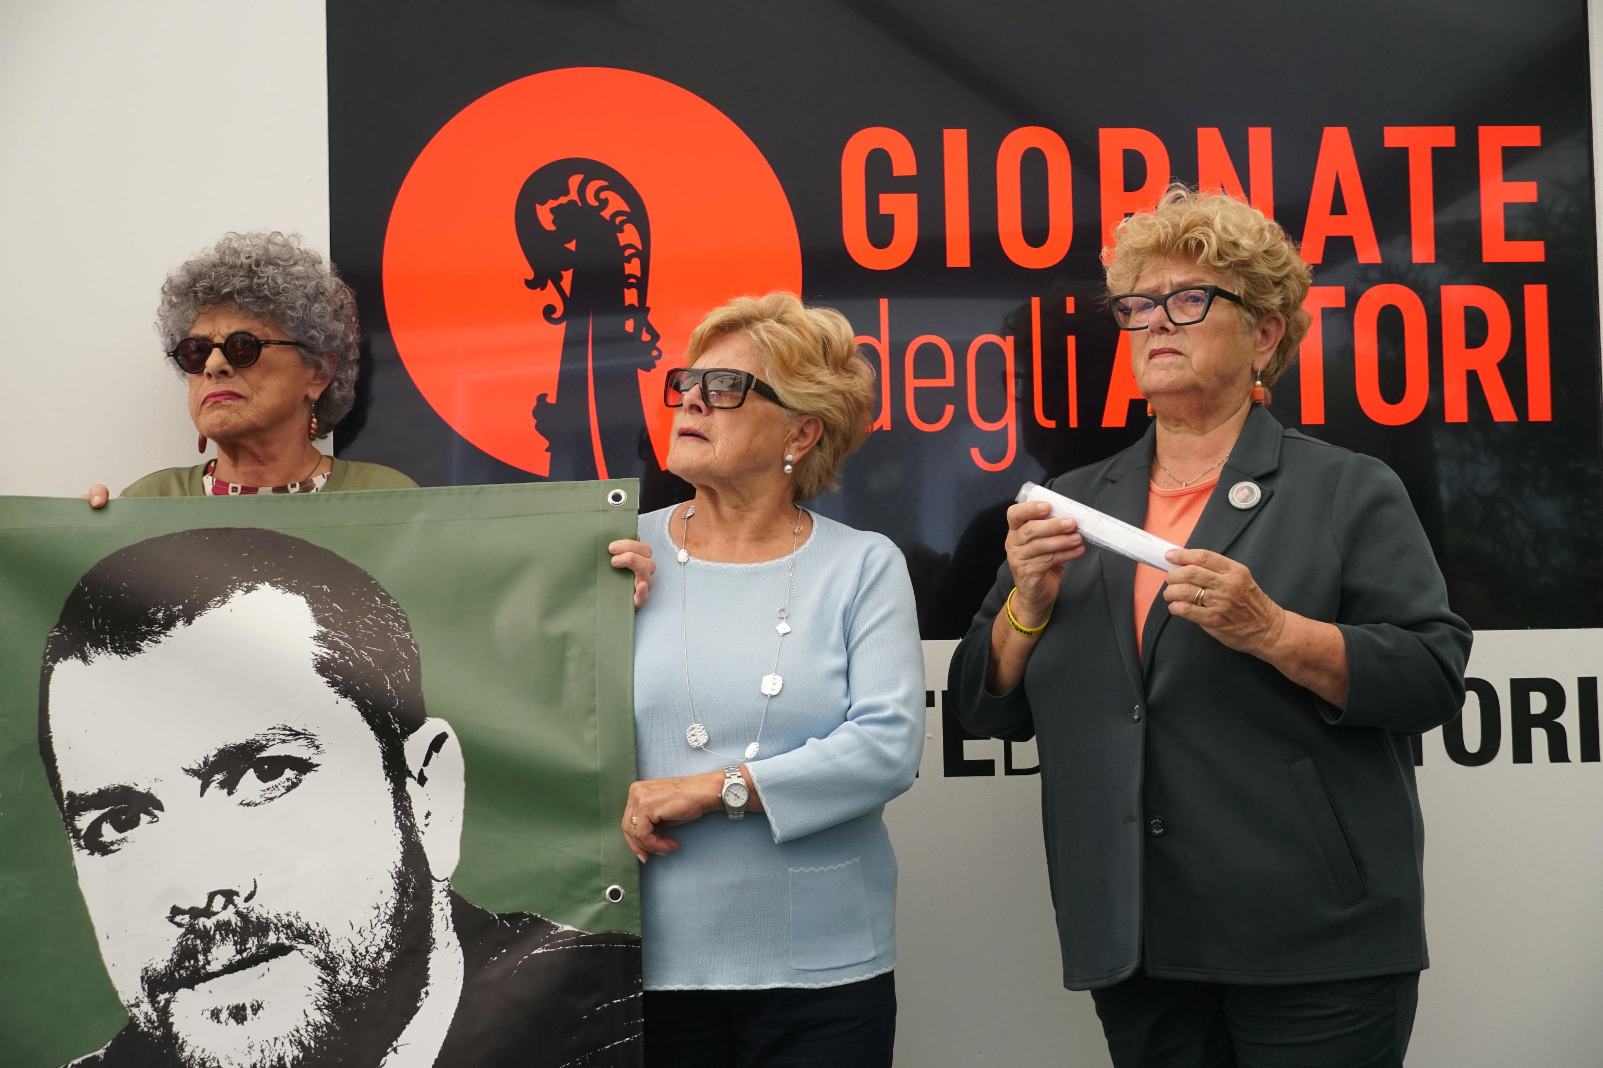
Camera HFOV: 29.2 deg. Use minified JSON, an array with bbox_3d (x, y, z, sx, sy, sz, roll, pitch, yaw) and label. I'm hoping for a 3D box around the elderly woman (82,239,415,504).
[{"bbox_3d":[-0.625,0.445,3.630,0.500,1.610,0.380,-2,-3,4],"label":"elderly woman"}]

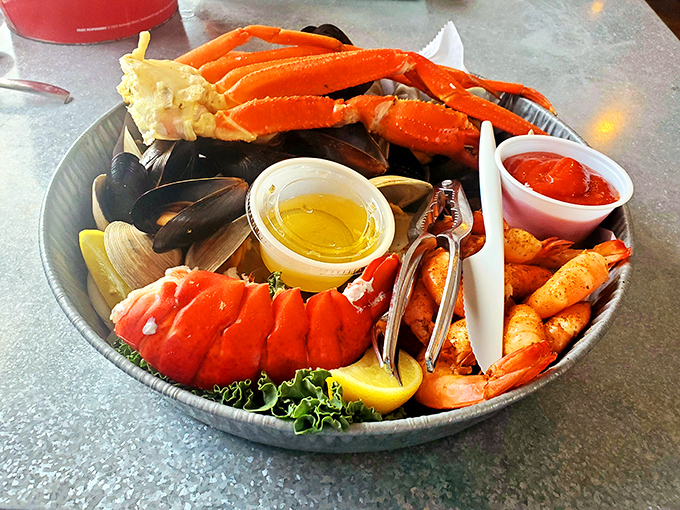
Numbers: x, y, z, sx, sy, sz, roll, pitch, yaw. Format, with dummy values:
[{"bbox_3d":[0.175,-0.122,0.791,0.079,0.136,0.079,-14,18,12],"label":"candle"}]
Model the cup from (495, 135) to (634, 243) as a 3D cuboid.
[{"bbox_3d":[0.122,-0.033,0.295,0.075,0.038,0.075,3,43,-3],"label":"cup"}]

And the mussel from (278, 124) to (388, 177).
[{"bbox_3d":[-0.005,-0.063,0.307,0.068,0.030,0.035,21,49,16],"label":"mussel"}]

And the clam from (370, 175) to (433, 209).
[{"bbox_3d":[0.033,-0.038,0.302,0.044,0.024,0.038,6,46,2],"label":"clam"}]

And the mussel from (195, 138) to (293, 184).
[{"bbox_3d":[-0.058,-0.056,0.310,0.058,0.028,0.030,-2,46,-6],"label":"mussel"}]

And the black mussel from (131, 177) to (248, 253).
[{"bbox_3d":[-0.077,-0.022,0.272,0.065,0.033,0.040,-23,52,-23],"label":"black mussel"}]

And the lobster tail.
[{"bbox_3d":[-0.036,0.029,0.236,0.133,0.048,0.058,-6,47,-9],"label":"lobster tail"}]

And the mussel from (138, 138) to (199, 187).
[{"bbox_3d":[-0.100,-0.057,0.308,0.027,0.028,0.055,15,47,10],"label":"mussel"}]

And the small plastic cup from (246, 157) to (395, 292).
[{"bbox_3d":[-0.011,-0.011,0.270,0.075,0.037,0.075,6,51,-7],"label":"small plastic cup"}]

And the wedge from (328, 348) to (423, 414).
[{"bbox_3d":[0.015,0.054,0.228,0.047,0.027,0.033,-8,47,-12],"label":"wedge"}]

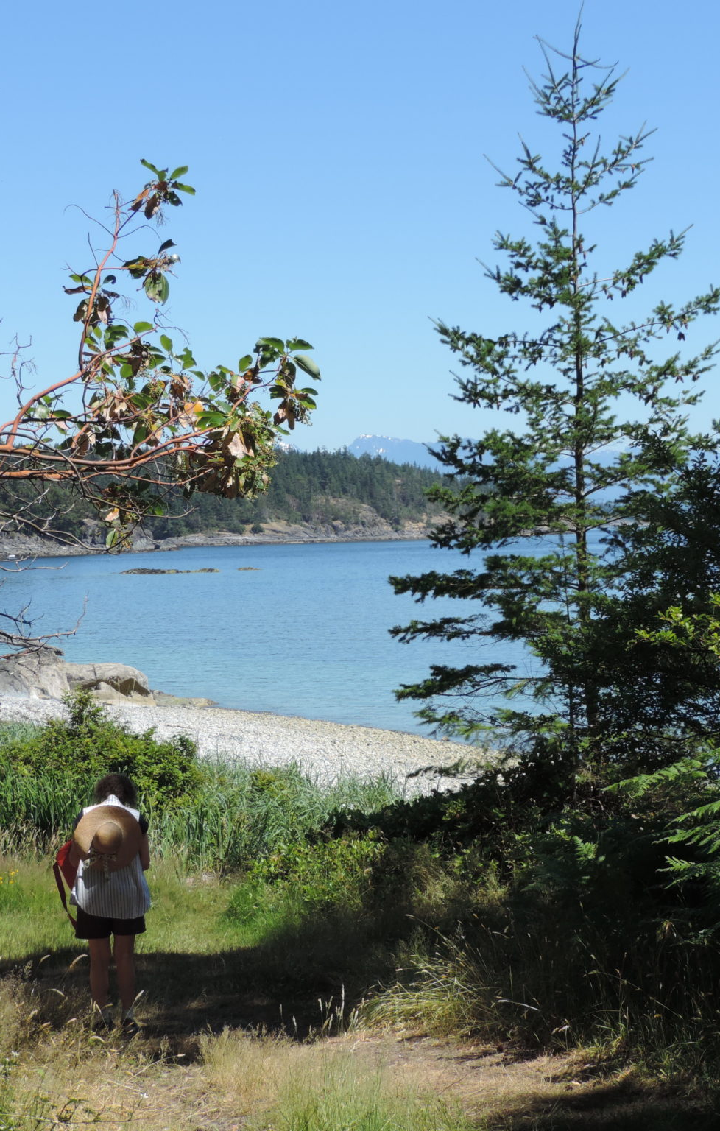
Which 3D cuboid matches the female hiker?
[{"bbox_3d":[-1.544,2.061,11.500,0.510,1.580,0.400,0,2,-3],"label":"female hiker"}]

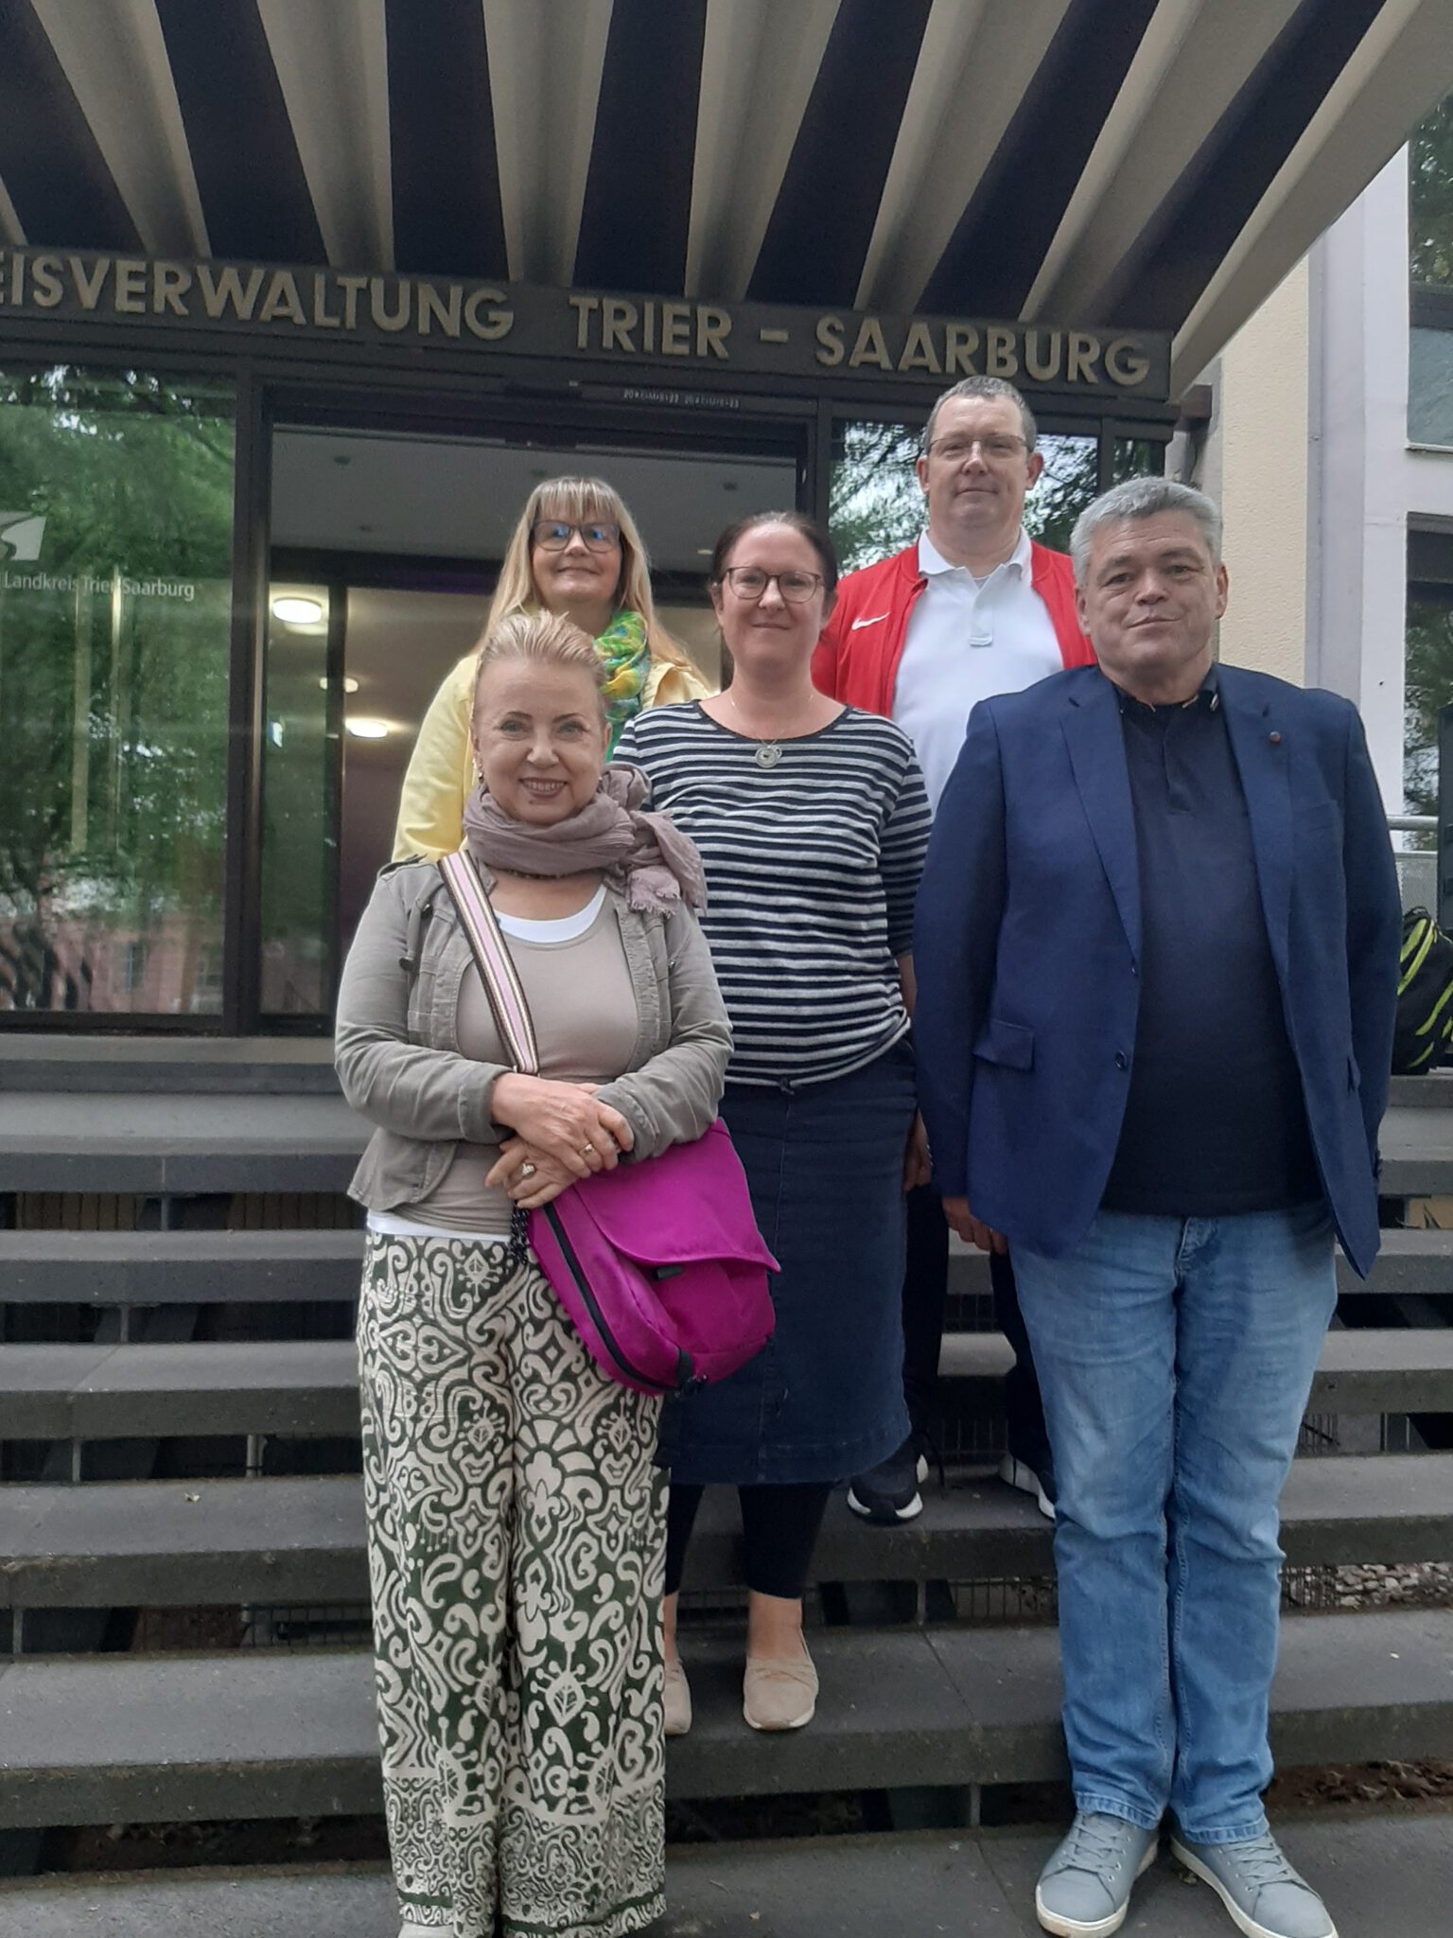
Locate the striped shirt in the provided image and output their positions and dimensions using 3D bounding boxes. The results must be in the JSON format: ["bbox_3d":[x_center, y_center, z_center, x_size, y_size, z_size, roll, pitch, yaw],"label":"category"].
[{"bbox_3d":[0.060,-0.110,2.130,0.460,0.550,0.300,1,0,-2],"label":"striped shirt"}]

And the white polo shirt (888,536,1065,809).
[{"bbox_3d":[0.405,-0.355,2.460,0.520,0.720,0.290,1,0,6],"label":"white polo shirt"}]

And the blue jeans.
[{"bbox_3d":[0.556,0.660,1.910,0.420,0.890,0.300,1,0,6],"label":"blue jeans"}]

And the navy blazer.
[{"bbox_3d":[0.537,-0.003,1.900,0.590,0.760,0.330,1,0,8],"label":"navy blazer"}]

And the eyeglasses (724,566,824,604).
[{"bbox_3d":[0.068,-0.524,2.110,0.138,0.047,0.140,3,0,1],"label":"eyeglasses"}]

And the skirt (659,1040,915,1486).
[{"bbox_3d":[0.045,0.385,2.130,0.450,0.610,0.330,1,0,-3],"label":"skirt"}]

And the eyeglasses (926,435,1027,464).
[{"bbox_3d":[0.404,-0.805,2.400,0.150,0.041,0.140,1,0,11],"label":"eyeglasses"}]

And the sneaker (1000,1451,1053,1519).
[{"bbox_3d":[0.545,0.795,2.430,0.110,0.110,0.300,1,0,-20],"label":"sneaker"}]

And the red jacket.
[{"bbox_3d":[0.405,-0.350,2.470,0.580,0.700,0.320,1,0,6],"label":"red jacket"}]

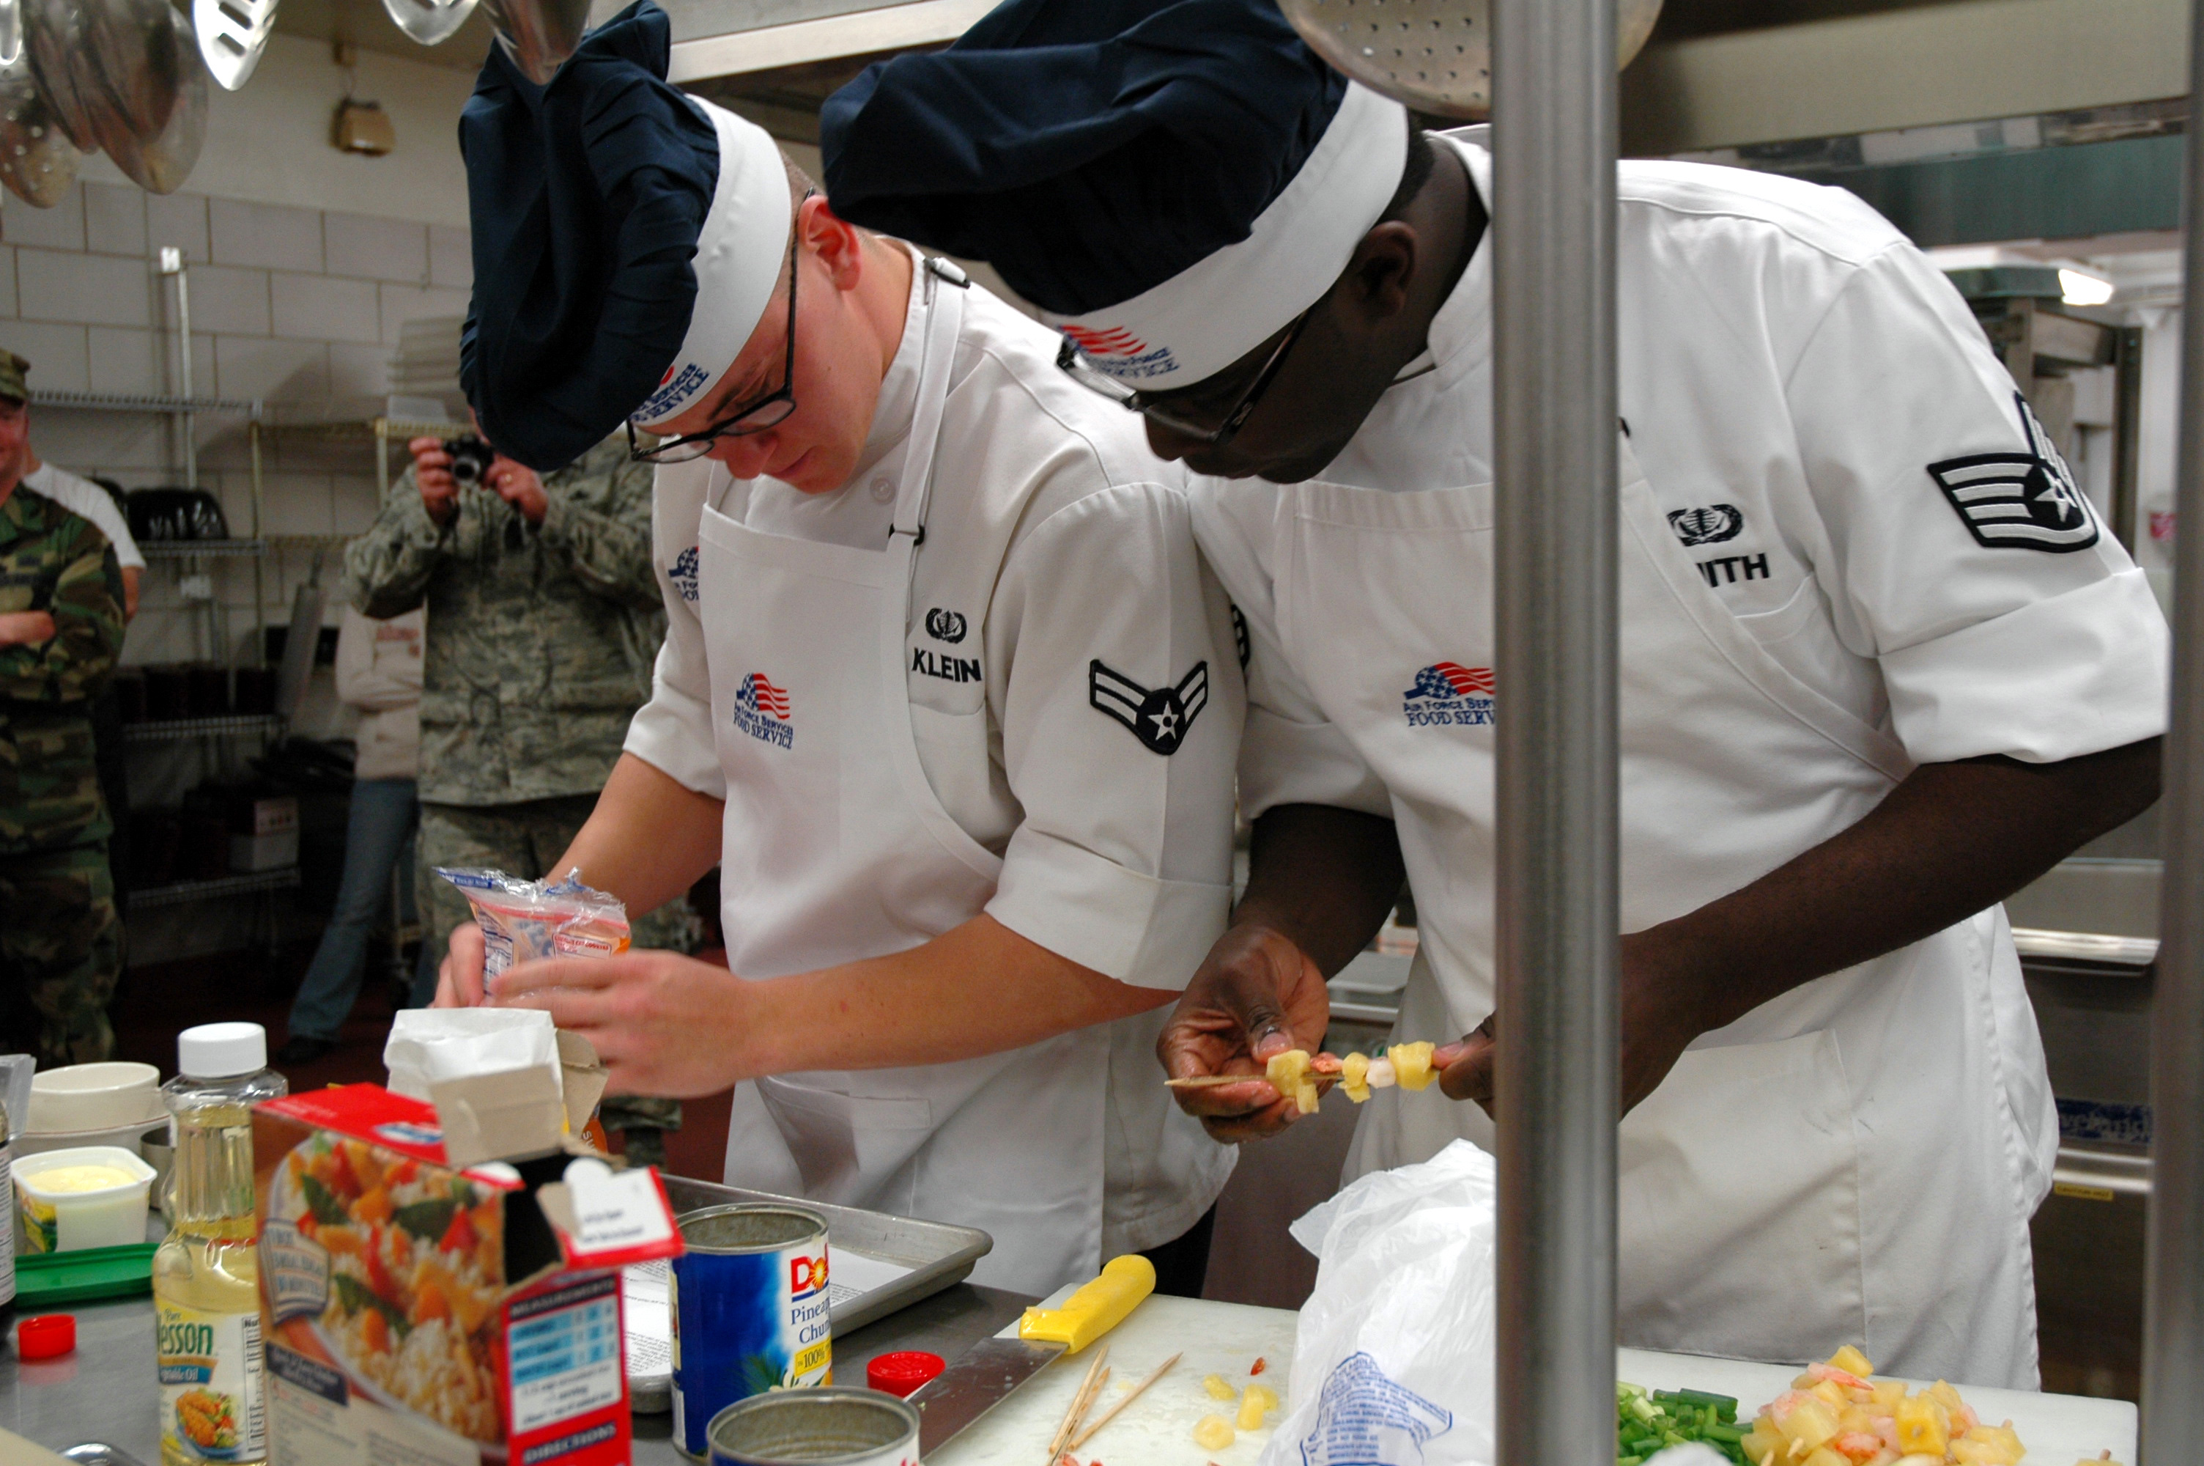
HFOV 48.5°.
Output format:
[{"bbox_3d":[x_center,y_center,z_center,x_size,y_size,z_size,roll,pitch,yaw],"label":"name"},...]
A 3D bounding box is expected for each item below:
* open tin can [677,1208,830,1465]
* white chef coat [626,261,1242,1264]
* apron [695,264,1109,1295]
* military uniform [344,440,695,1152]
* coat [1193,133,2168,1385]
[{"bbox_3d":[-0.194,0.333,1.355,0.087,0.116,0.087,0,6,0],"label":"open tin can"},{"bbox_3d":[-0.105,0.030,1.690,0.460,0.710,0.360,6,9,44],"label":"white chef coat"},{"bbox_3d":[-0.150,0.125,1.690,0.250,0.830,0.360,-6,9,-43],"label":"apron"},{"bbox_3d":[-1.063,0.086,4.500,0.620,1.340,0.460,-1,7,-7],"label":"military uniform"},{"bbox_3d":[0.355,0.025,1.480,0.550,0.720,0.430,4,8,34],"label":"coat"}]

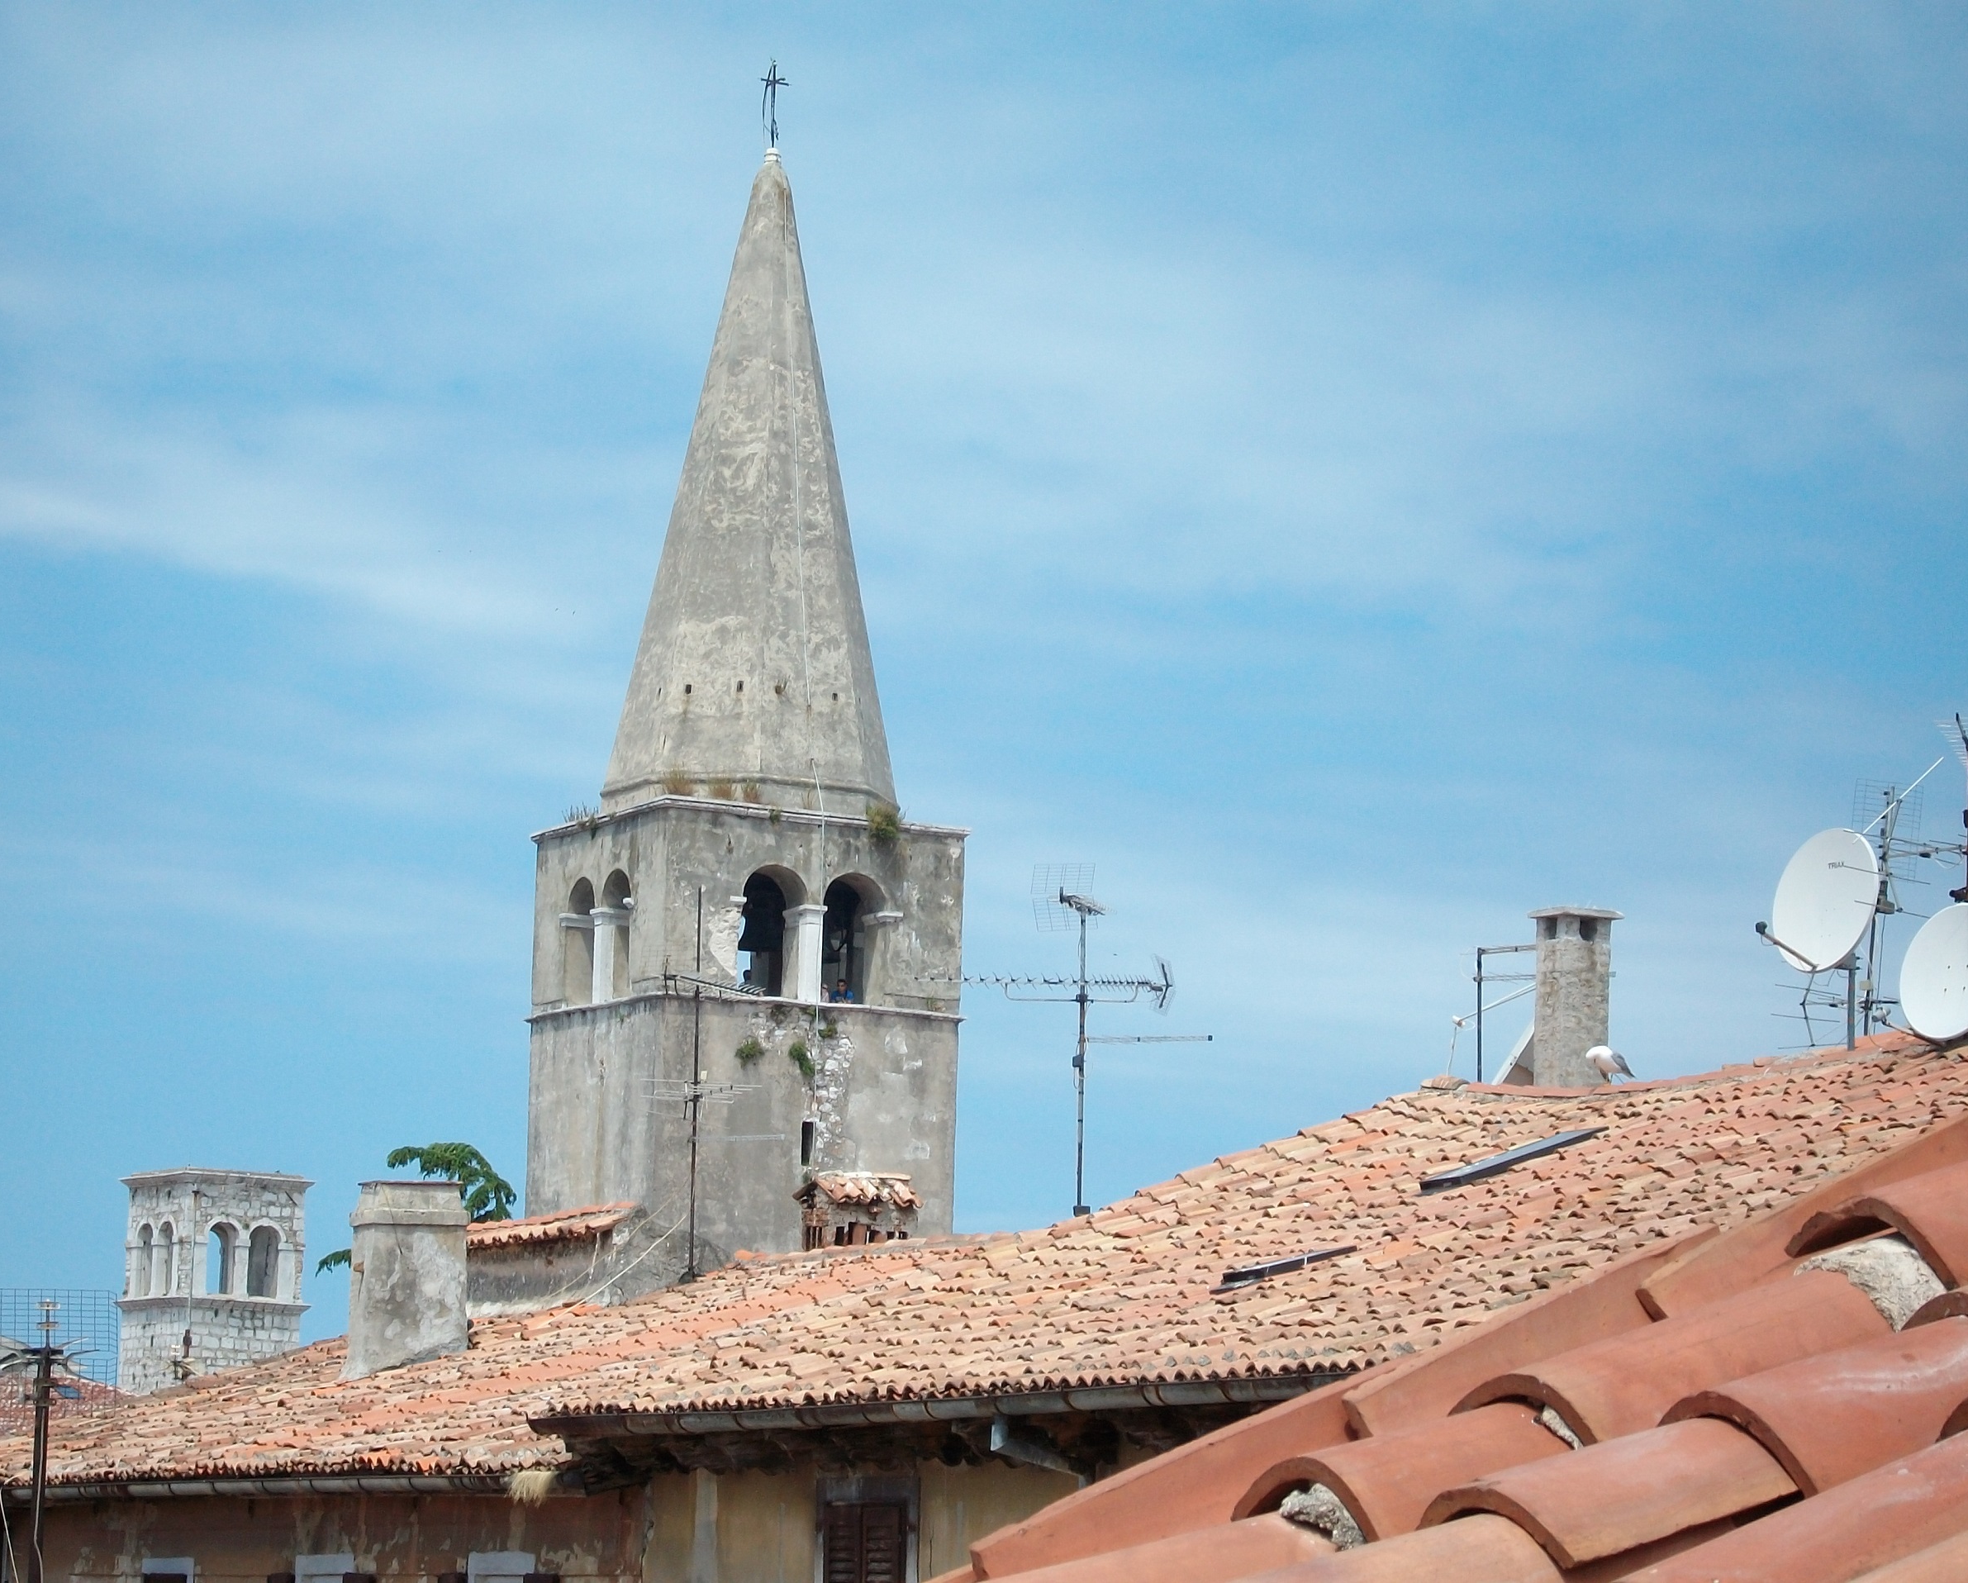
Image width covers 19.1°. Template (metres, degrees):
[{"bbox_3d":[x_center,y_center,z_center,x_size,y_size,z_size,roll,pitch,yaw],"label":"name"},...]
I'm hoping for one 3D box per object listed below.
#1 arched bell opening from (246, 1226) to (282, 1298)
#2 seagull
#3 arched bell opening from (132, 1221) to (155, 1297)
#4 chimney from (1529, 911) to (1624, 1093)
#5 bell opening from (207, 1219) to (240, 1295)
[{"bbox_3d":[-23.954,15.591,193.756,1.192,2.335,0.550,7,-10,-34],"label":"arched bell opening"},{"bbox_3d":[5.278,2.288,49.222,0.420,0.320,0.200,8,-10,-40],"label":"seagull"},{"bbox_3d":[-27.704,15.604,194.866,0.550,2.419,1.200,7,-10,-34],"label":"arched bell opening"},{"bbox_3d":[5.033,1.823,49.893,0.570,1.648,0.570,6,-9,-28],"label":"chimney"},{"bbox_3d":[-25.207,15.401,192.906,1.151,2.406,0.550,7,-10,-34],"label":"bell opening"}]

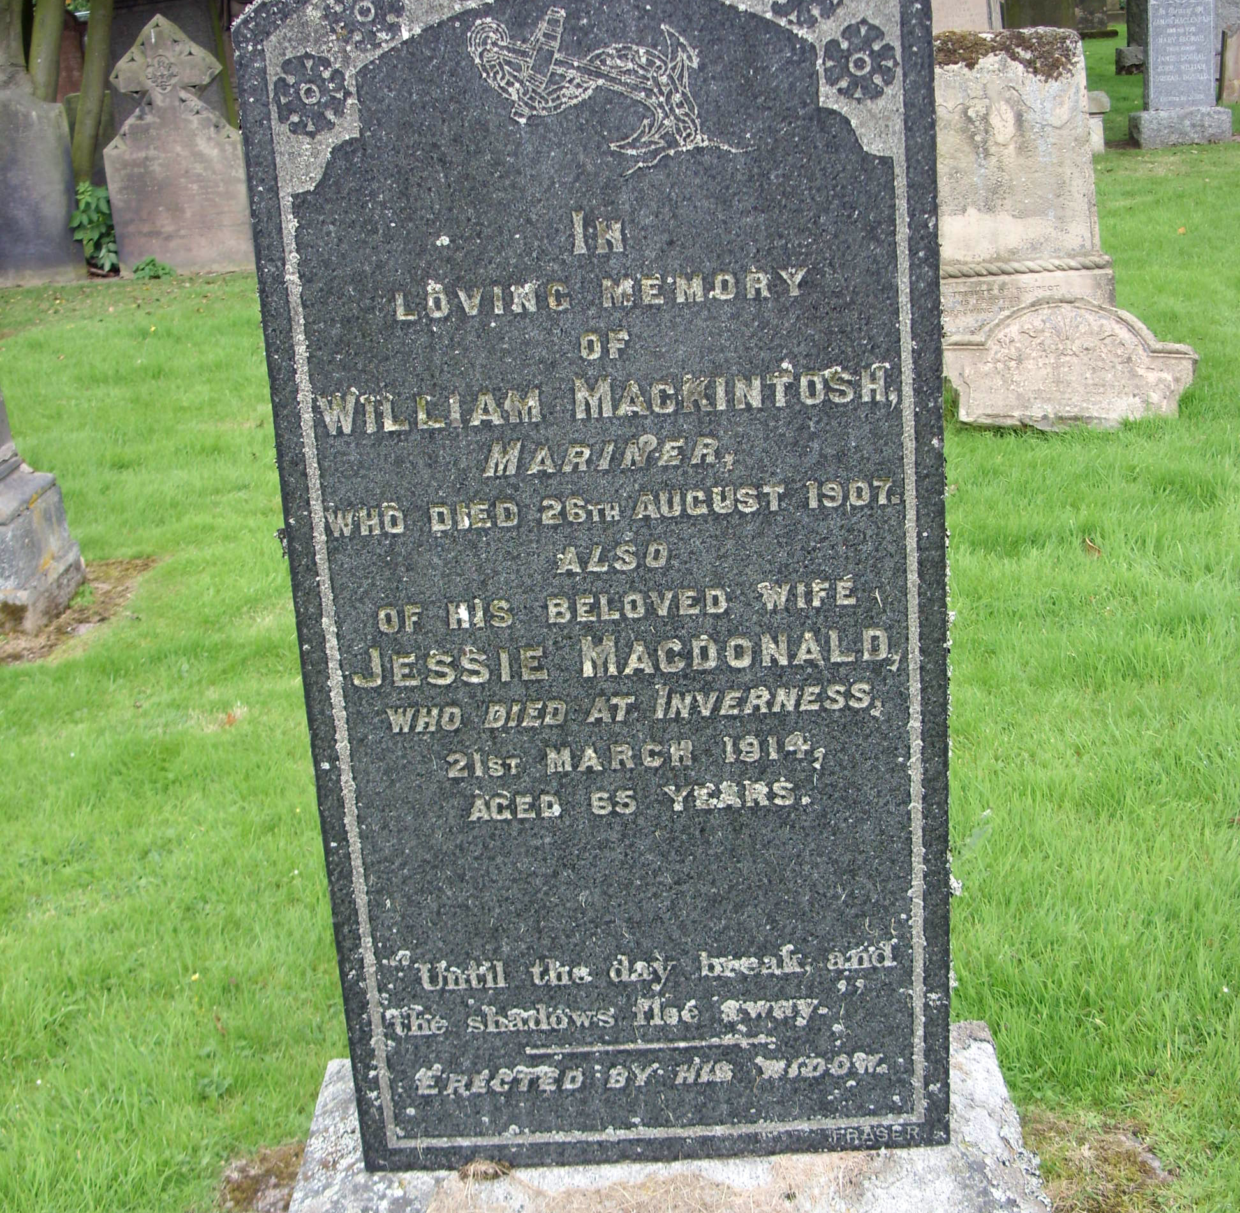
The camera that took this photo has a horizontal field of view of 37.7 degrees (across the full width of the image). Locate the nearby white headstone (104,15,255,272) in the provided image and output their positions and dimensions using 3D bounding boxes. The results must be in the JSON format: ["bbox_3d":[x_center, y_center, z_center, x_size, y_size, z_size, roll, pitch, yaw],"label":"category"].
[{"bbox_3d":[-2.606,-2.731,10.800,0.800,1.500,0.160,-5,15,0],"label":"nearby white headstone"}]

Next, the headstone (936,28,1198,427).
[{"bbox_3d":[1.536,-1.338,6.400,0.950,1.330,0.400,-7,15,-10],"label":"headstone"}]

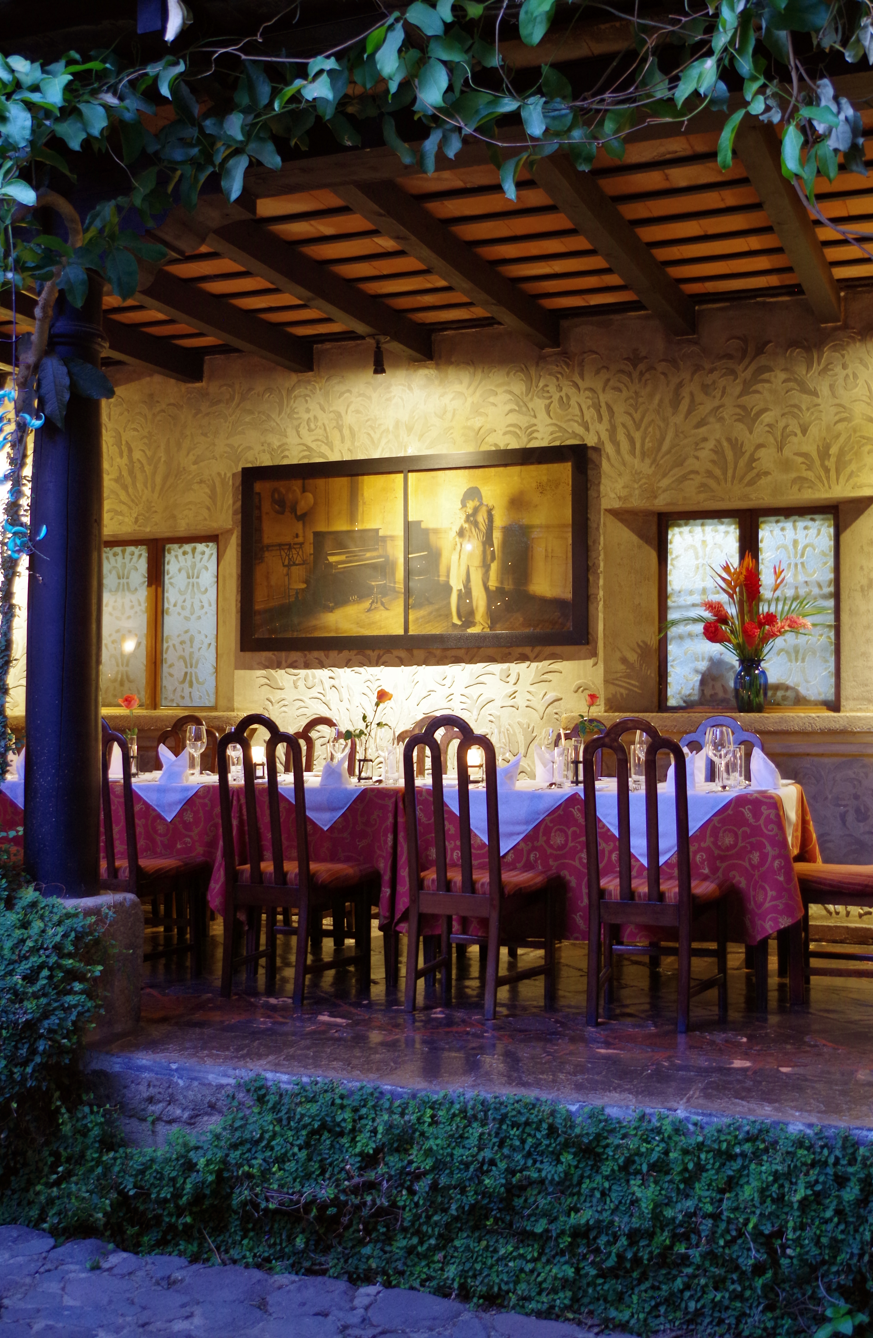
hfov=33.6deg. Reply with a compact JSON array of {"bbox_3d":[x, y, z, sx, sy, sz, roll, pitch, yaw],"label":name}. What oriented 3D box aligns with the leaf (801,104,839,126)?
[{"bbox_3d":[0.954,-1.378,3.600,0.101,0.055,0.040,13,-13,18],"label":"leaf"}]

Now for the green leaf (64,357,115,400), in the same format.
[{"bbox_3d":[-1.103,-0.924,4.600,0.190,0.095,0.045,38,-4,0],"label":"green leaf"}]

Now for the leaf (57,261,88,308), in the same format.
[{"bbox_3d":[-1.142,-1.205,4.550,0.085,0.150,0.045,-17,0,-2],"label":"leaf"}]

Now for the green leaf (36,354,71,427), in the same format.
[{"bbox_3d":[-1.163,-0.844,4.400,0.092,0.237,0.040,-9,-2,-15],"label":"green leaf"}]

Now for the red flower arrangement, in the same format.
[{"bbox_3d":[1.516,-0.294,7.200,0.690,0.570,0.430,-1,-2,21],"label":"red flower arrangement"}]

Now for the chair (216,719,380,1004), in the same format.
[{"bbox_3d":[-0.542,0.701,5.496,0.480,1.050,0.450,-1,-2,27],"label":"chair"}]

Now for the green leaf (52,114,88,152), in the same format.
[{"bbox_3d":[-1.090,-1.596,4.300,0.090,0.115,0.040,-12,-2,0],"label":"green leaf"}]

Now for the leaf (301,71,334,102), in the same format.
[{"bbox_3d":[-0.338,-1.652,4.100,0.089,0.082,0.050,12,0,-1],"label":"leaf"}]

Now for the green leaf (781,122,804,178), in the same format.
[{"bbox_3d":[0.898,-1.310,3.650,0.060,0.140,0.040,-5,-2,0],"label":"green leaf"}]

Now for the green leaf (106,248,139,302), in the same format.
[{"bbox_3d":[-0.944,-1.187,4.350,0.094,0.180,0.040,-12,-2,-13],"label":"green leaf"}]

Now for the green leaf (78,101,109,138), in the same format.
[{"bbox_3d":[-0.982,-1.578,4.150,0.081,0.126,0.040,-21,-4,-16],"label":"green leaf"}]

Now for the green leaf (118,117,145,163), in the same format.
[{"bbox_3d":[-0.905,-1.571,4.300,0.074,0.153,0.040,-8,0,-12],"label":"green leaf"}]

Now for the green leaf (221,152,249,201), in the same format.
[{"bbox_3d":[-0.599,-1.464,4.300,0.071,0.148,0.040,25,0,-2],"label":"green leaf"}]

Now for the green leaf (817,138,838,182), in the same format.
[{"bbox_3d":[0.985,-1.286,3.650,0.052,0.112,0.035,-5,-3,0],"label":"green leaf"}]

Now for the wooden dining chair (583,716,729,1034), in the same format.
[{"bbox_3d":[0.740,0.687,5.003,0.450,1.045,0.520,-1,-2,21],"label":"wooden dining chair"}]

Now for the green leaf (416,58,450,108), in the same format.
[{"bbox_3d":[-0.010,-1.580,3.900,0.085,0.160,0.040,-14,-7,-2],"label":"green leaf"}]

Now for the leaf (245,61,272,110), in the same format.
[{"bbox_3d":[-0.517,-1.694,4.200,0.064,0.143,0.040,-21,0,2],"label":"leaf"}]

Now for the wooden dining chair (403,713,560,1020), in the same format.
[{"bbox_3d":[0.141,0.693,5.269,0.460,1.045,0.500,-1,-2,25],"label":"wooden dining chair"}]

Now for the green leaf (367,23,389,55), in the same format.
[{"bbox_3d":[-0.161,-1.696,3.900,0.042,0.105,0.030,34,4,18],"label":"green leaf"}]

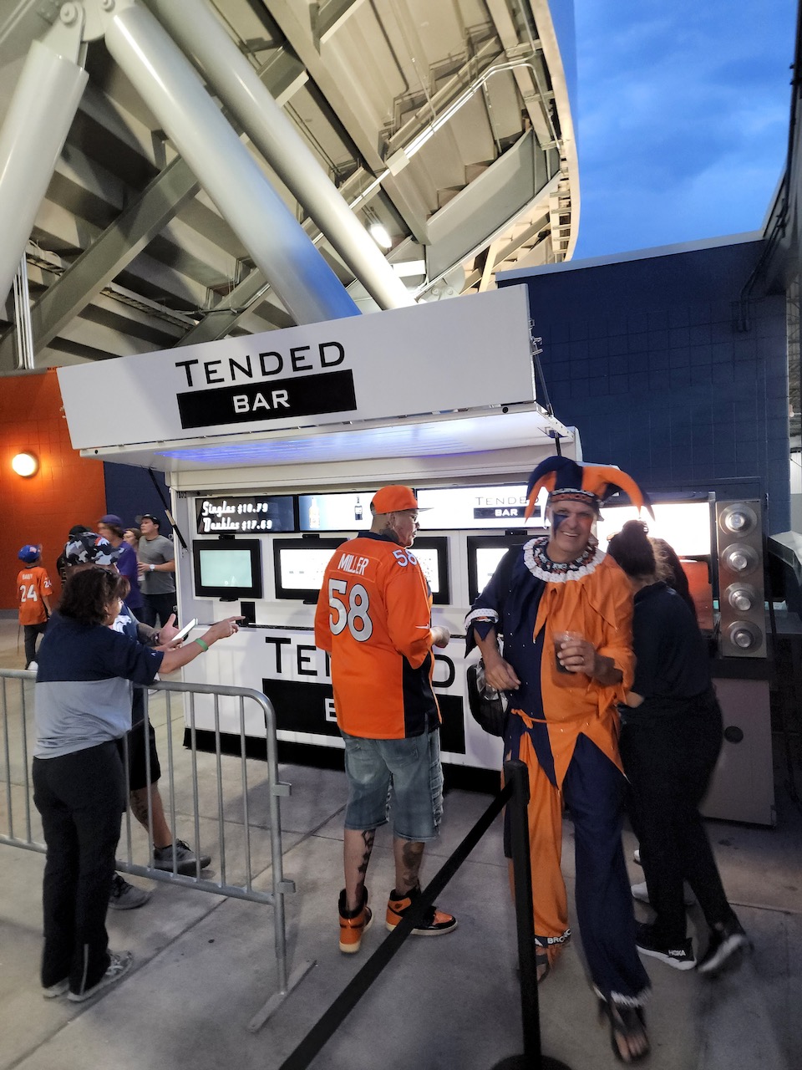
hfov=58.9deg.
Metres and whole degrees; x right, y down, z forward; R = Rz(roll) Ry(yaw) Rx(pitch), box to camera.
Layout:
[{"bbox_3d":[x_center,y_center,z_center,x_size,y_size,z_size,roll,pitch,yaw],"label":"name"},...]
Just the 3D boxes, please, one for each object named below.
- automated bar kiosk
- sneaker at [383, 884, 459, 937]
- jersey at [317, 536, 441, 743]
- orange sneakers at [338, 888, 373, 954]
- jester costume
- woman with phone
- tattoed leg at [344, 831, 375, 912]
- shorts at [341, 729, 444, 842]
[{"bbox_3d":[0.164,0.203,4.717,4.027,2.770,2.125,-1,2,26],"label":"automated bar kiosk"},{"bbox_3d":[0.094,1.550,2.983,0.305,0.180,0.115,-2,2,3],"label":"sneaker"},{"bbox_3d":[-0.100,0.419,2.982,0.580,0.860,0.400,-1,2,40],"label":"jersey"},{"bbox_3d":[-0.167,1.560,2.963,0.115,0.180,0.300,-2,2,15],"label":"orange sneakers"},{"bbox_3d":[0.563,0.660,2.459,0.640,1.840,0.500,-2,2,16],"label":"jester costume"},{"bbox_3d":[-0.989,0.896,2.784,0.780,1.570,0.520,-3,2,-42],"label":"woman with phone"},{"bbox_3d":[-0.187,1.360,2.907,0.115,0.350,0.125,3,2,20],"label":"tattoed leg"},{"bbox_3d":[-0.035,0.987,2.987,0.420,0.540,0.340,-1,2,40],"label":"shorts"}]

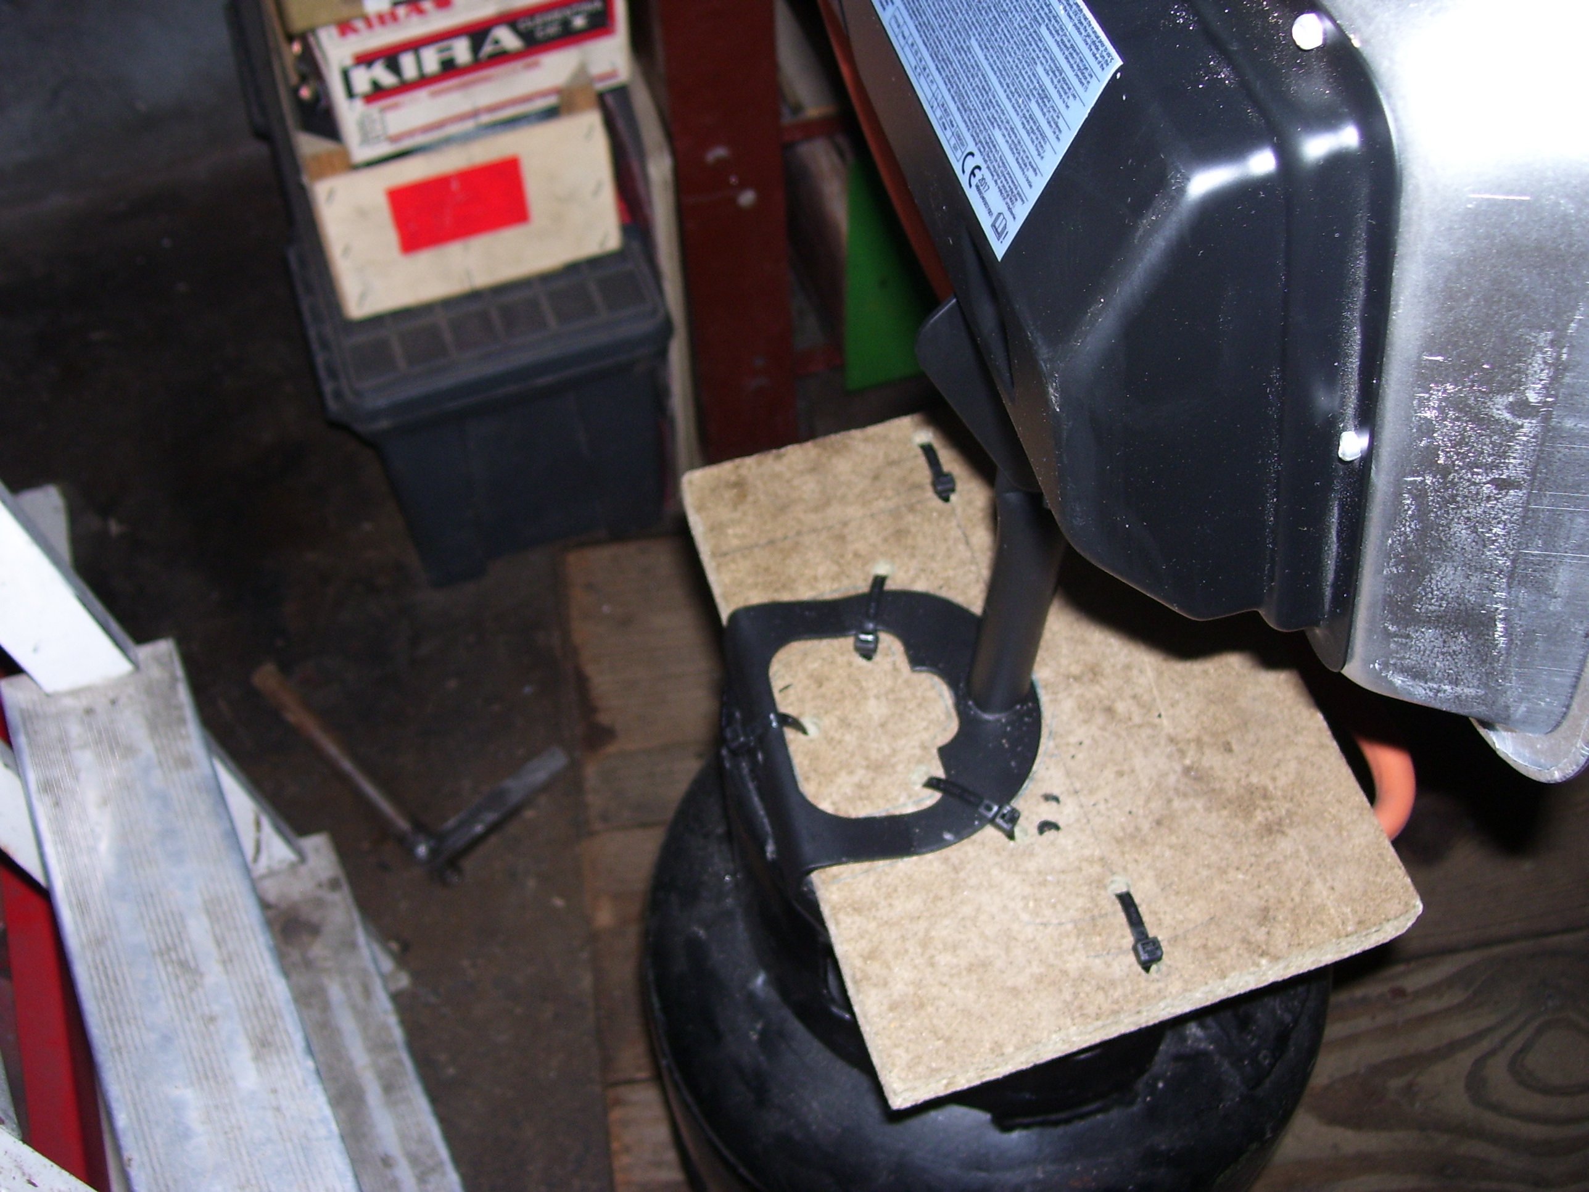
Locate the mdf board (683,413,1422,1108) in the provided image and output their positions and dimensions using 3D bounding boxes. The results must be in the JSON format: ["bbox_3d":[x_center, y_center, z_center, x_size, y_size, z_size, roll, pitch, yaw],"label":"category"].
[{"bbox_3d":[0.084,0.035,0.635,0.191,0.023,0.258,-16,58,-8],"label":"mdf board"}]

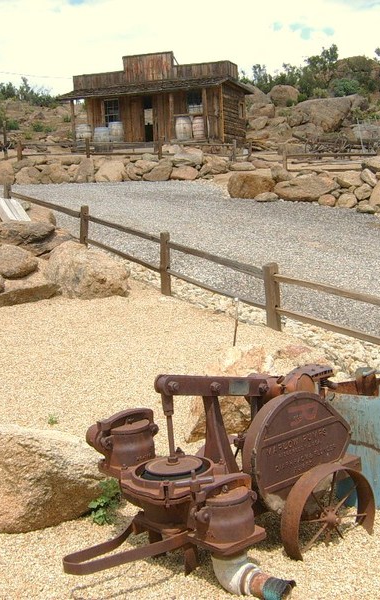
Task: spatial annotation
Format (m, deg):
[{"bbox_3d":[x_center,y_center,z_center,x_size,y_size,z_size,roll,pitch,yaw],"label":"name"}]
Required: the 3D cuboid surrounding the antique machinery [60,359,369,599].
[{"bbox_3d":[0.085,0.747,3.820,1.520,0.880,1.200,-7,9,-36],"label":"antique machinery"}]

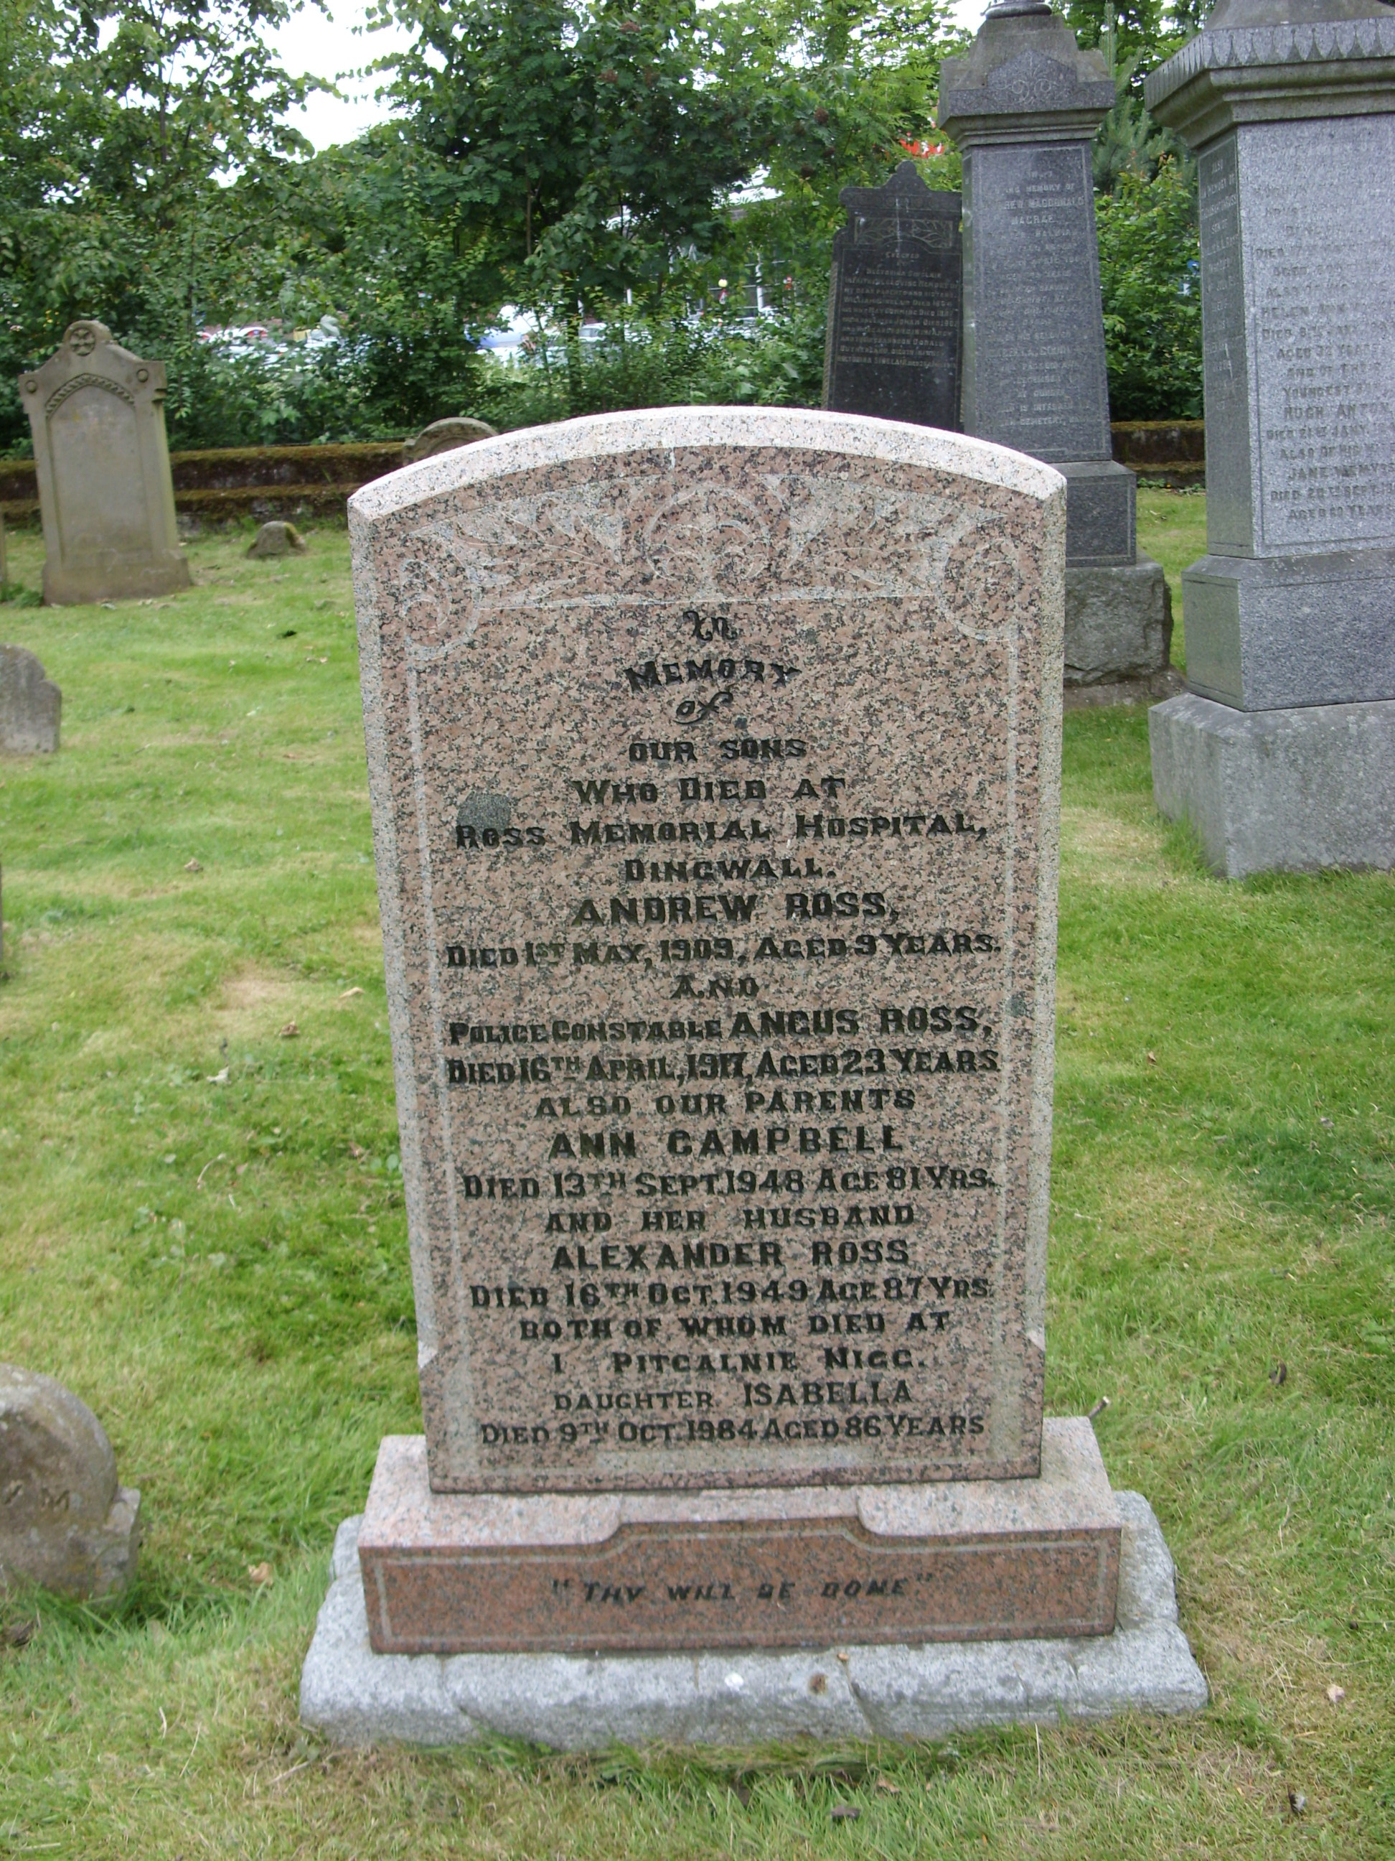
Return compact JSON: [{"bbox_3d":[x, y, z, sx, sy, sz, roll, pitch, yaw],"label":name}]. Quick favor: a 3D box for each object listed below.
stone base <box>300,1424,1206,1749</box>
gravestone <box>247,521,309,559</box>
[{"bbox_3d":[0.055,0.717,2.339,0.991,0.248,0.328,-2,19,1],"label":"stone base"},{"bbox_3d":[-2.386,-2.217,11.600,0.300,0.215,0.140,3,19,15],"label":"gravestone"}]

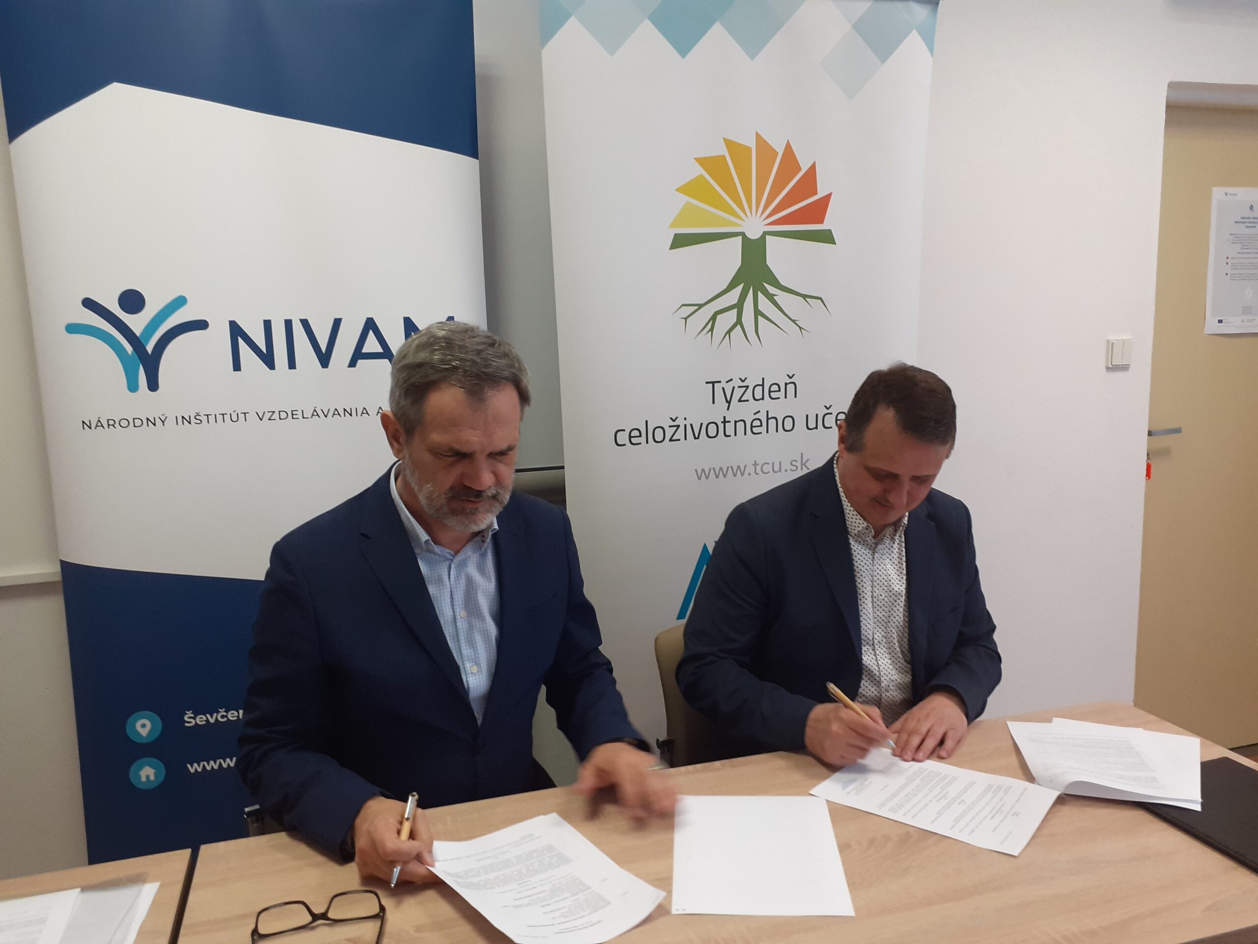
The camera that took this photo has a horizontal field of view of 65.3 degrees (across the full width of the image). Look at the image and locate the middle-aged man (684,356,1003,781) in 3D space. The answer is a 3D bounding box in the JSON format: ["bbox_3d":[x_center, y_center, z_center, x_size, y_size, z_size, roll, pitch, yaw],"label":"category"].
[{"bbox_3d":[0.356,0.484,1.747,0.560,1.345,0.660,-4,8,-16],"label":"middle-aged man"}]

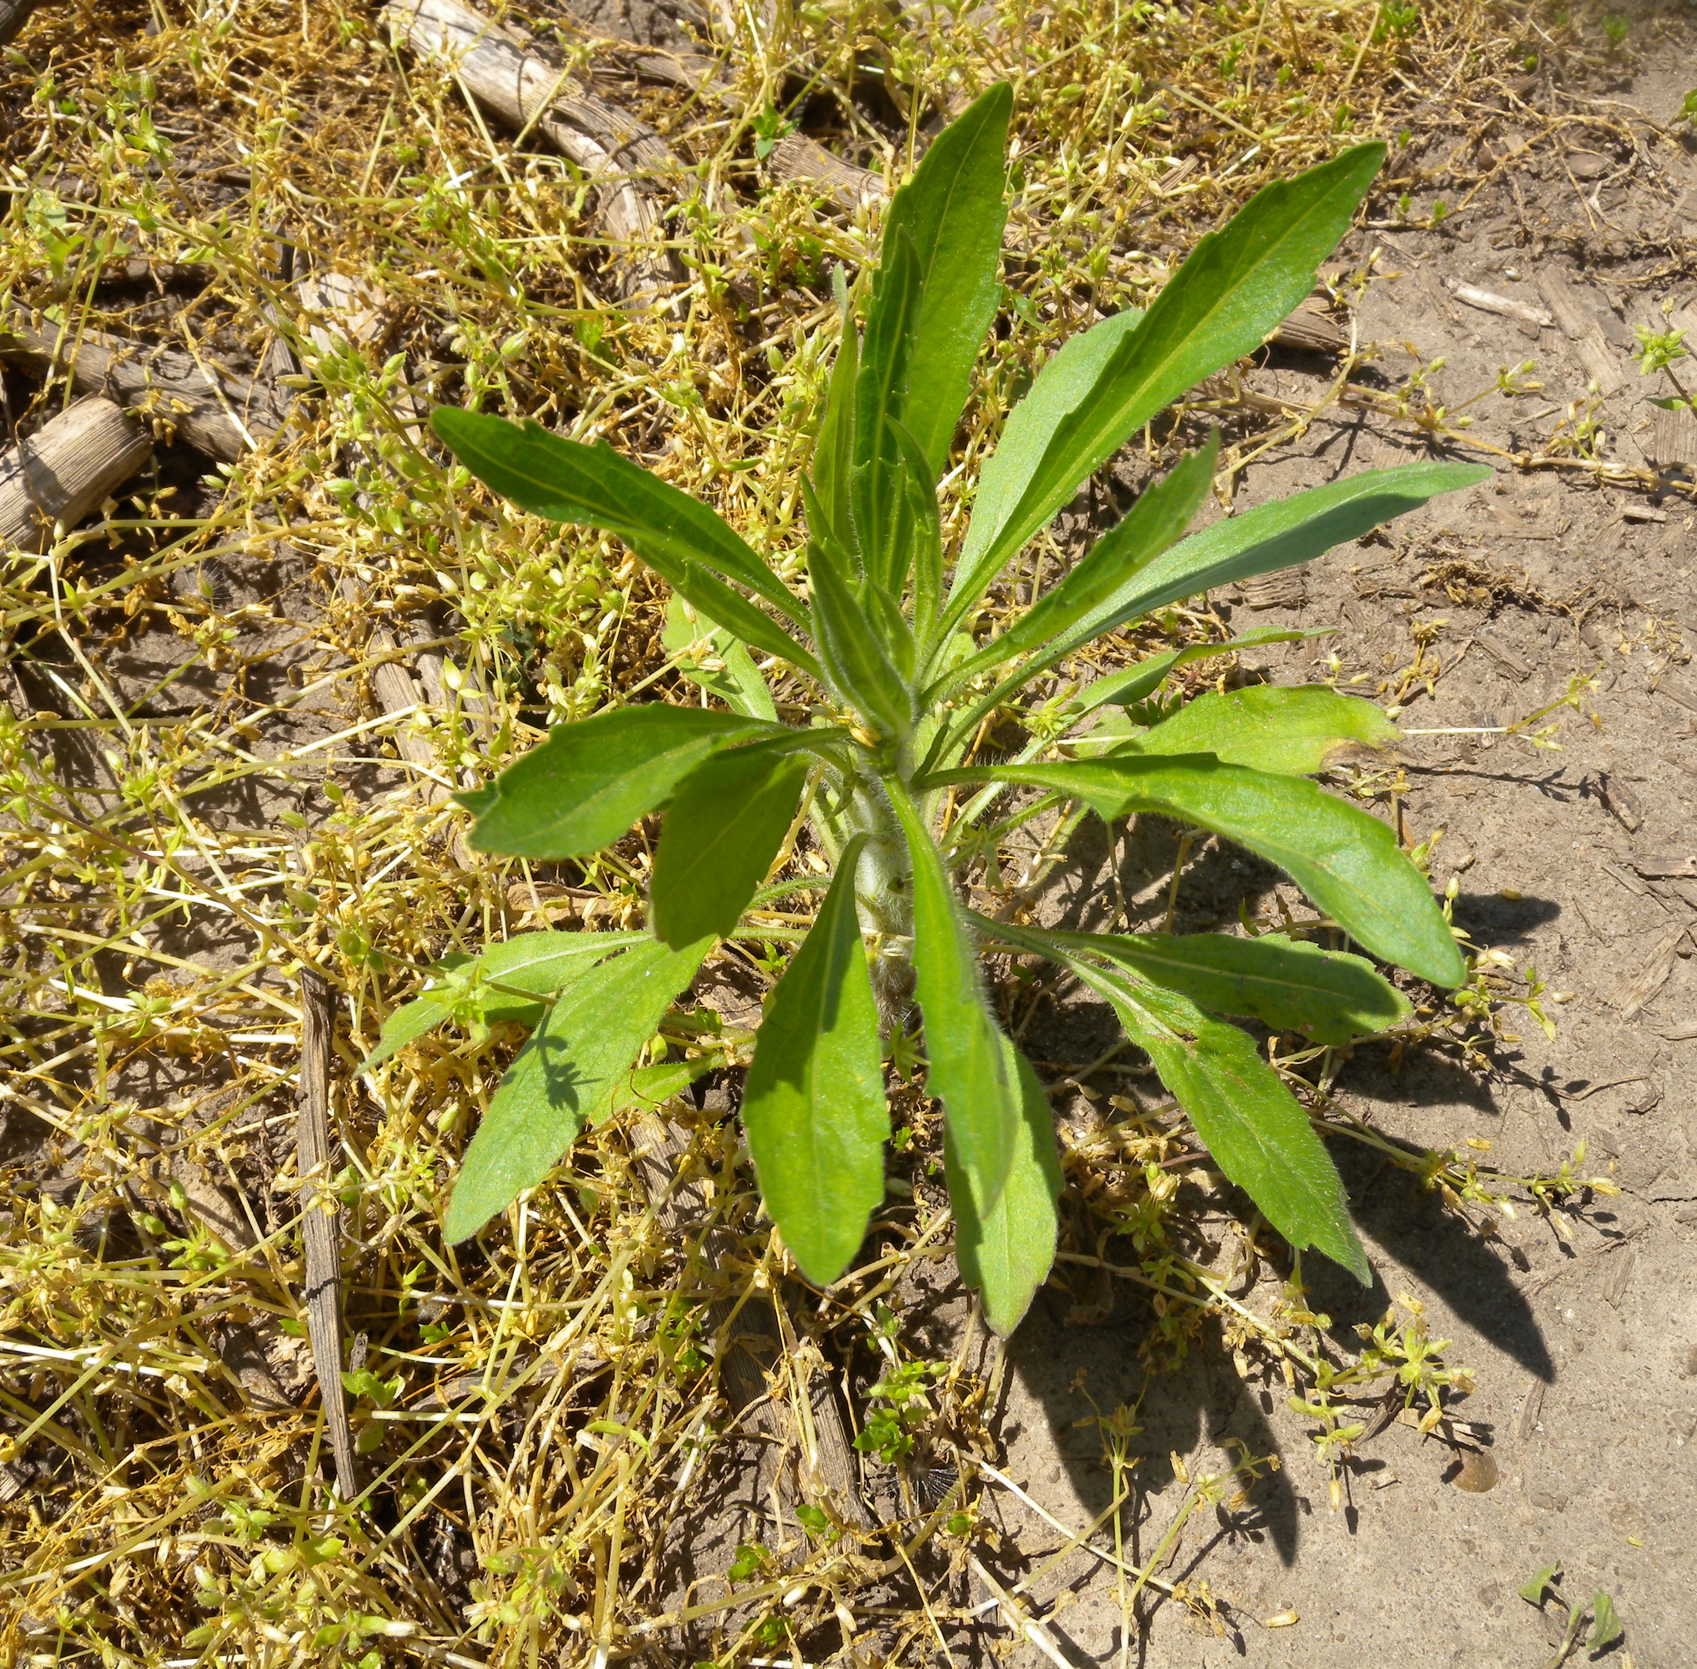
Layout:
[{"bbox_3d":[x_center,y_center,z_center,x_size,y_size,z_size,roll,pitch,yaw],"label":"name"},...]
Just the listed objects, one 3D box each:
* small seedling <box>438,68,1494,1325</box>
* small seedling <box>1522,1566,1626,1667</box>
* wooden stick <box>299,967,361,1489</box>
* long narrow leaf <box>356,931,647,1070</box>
[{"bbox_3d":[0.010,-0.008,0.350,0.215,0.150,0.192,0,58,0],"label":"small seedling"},{"bbox_3d":[0.137,0.148,0.340,0.020,0.011,0.021,0,58,0],"label":"small seedling"},{"bbox_3d":[-0.107,0.078,0.373,0.008,0.007,0.115,-10,59,-6],"label":"wooden stick"},{"bbox_3d":[-0.075,0.037,0.393,0.067,0.014,0.022,-19,60,-11],"label":"long narrow leaf"}]

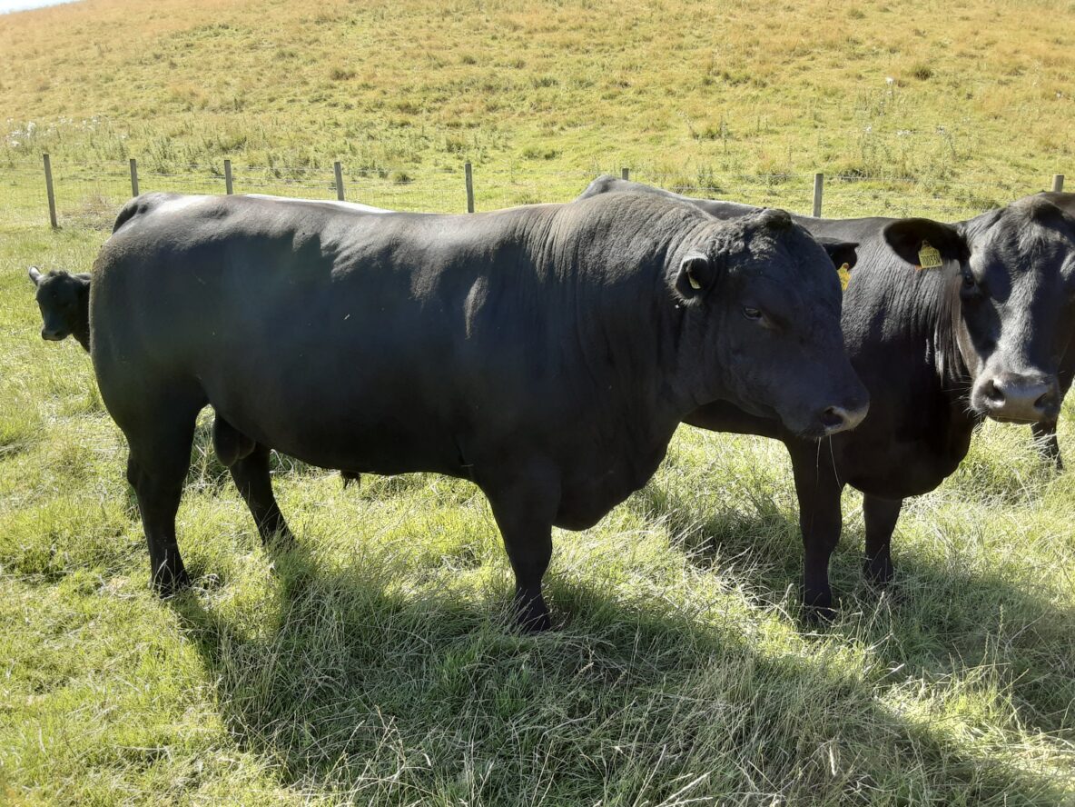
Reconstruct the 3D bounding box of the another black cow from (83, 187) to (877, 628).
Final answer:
[{"bbox_3d":[-0.215,0.015,3.025,2.550,1.450,0.780,2,15,12],"label":"another black cow"}]

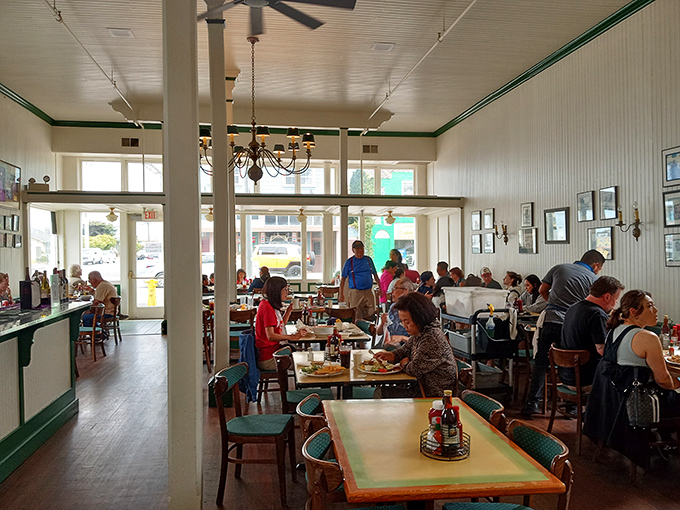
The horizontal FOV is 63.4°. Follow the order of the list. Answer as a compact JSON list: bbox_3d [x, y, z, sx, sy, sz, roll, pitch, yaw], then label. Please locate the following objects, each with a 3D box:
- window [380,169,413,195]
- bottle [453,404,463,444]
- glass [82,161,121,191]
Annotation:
[{"bbox_3d":[1.500,-1.835,14.254,0.920,0.800,0.100,0,0,-10],"label":"window"},{"bbox_3d":[0.496,0.723,2.330,0.052,0.168,0.052,0,0,-10],"label":"bottle"},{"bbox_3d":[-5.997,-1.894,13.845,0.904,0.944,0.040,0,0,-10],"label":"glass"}]

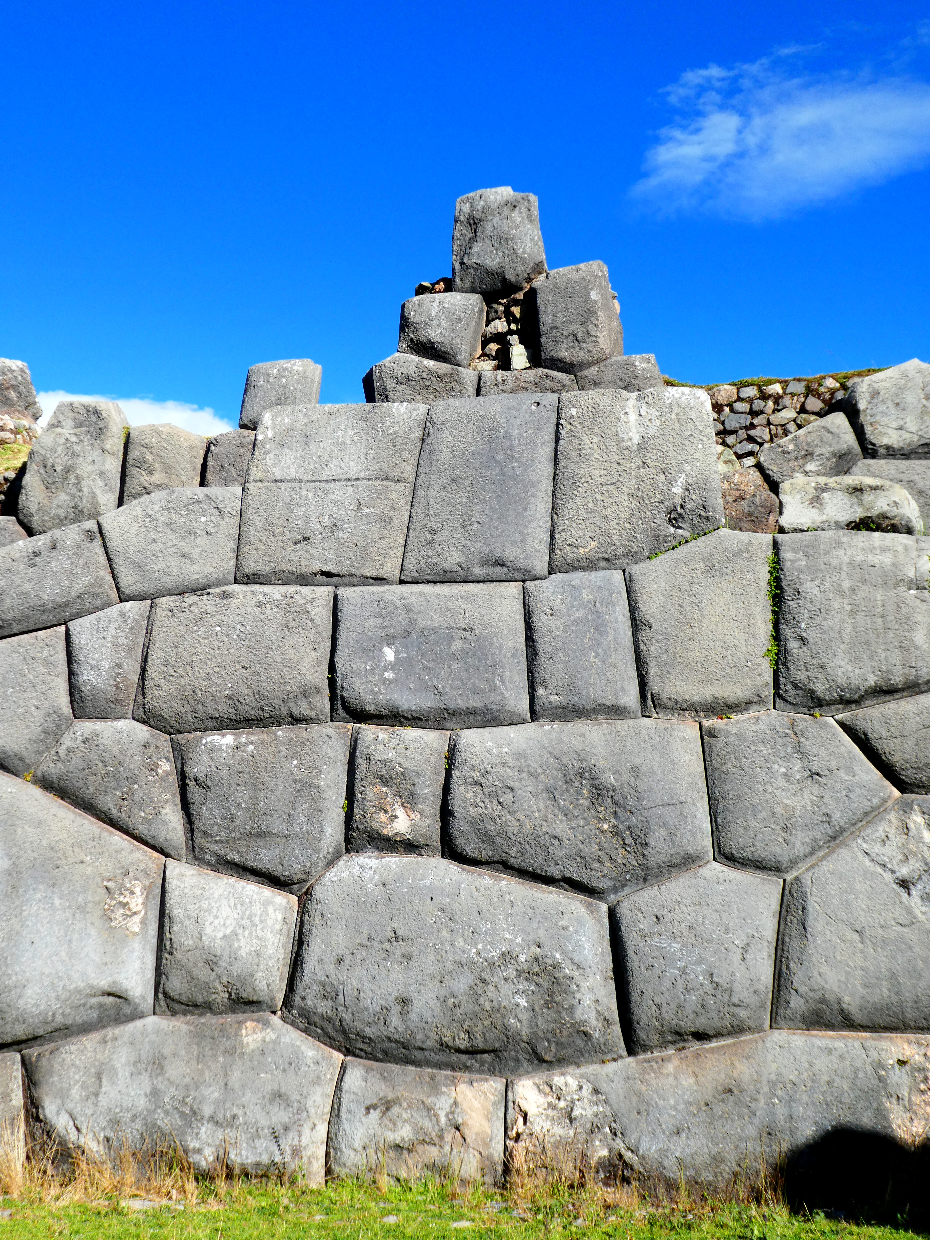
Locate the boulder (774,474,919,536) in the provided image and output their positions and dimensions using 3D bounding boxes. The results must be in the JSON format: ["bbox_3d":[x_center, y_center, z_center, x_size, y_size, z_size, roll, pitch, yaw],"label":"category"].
[{"bbox_3d":[2.522,-0.716,12.881,0.916,0.404,0.550,0,-9,3],"label":"boulder"}]

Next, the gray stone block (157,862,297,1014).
[{"bbox_3d":[-1.529,2.136,13.036,0.910,0.988,0.700,-1,-9,5],"label":"gray stone block"}]

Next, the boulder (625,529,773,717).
[{"bbox_3d":[1.593,0.125,13.219,0.968,1.282,0.850,-1,-14,6],"label":"boulder"}]

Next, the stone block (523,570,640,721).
[{"bbox_3d":[0.767,0.213,12.752,0.746,0.990,0.700,0,-9,3],"label":"stone block"}]

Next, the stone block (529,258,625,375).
[{"bbox_3d":[0.777,-2.008,13.409,0.611,0.820,0.620,0,-9,3],"label":"stone block"}]

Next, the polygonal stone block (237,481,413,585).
[{"bbox_3d":[-0.913,-0.494,13.645,1.223,0.740,0.850,-1,-14,6],"label":"polygonal stone block"}]

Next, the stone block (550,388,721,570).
[{"bbox_3d":[1.210,-0.833,13.552,1.169,1.308,0.950,-1,-14,6],"label":"stone block"}]

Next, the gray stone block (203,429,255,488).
[{"bbox_3d":[-1.579,-1.059,13.246,0.376,0.413,0.450,0,-9,3],"label":"gray stone block"}]

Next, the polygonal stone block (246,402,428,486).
[{"bbox_3d":[-0.867,-1.181,13.867,1.280,0.577,0.700,-1,-9,5],"label":"polygonal stone block"}]

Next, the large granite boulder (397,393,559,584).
[{"bbox_3d":[0.145,-0.784,13.655,1.076,1.352,0.950,-1,-14,6],"label":"large granite boulder"}]

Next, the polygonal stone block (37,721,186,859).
[{"bbox_3d":[-2.342,1.226,13.316,1.045,0.949,0.750,-1,-14,6],"label":"polygonal stone block"}]

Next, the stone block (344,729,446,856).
[{"bbox_3d":[-0.416,1.199,13.063,0.670,0.863,0.650,-1,-14,6],"label":"stone block"}]

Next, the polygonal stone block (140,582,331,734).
[{"bbox_3d":[-1.519,0.381,13.517,1.368,1.035,0.900,-1,-14,6],"label":"polygonal stone block"}]

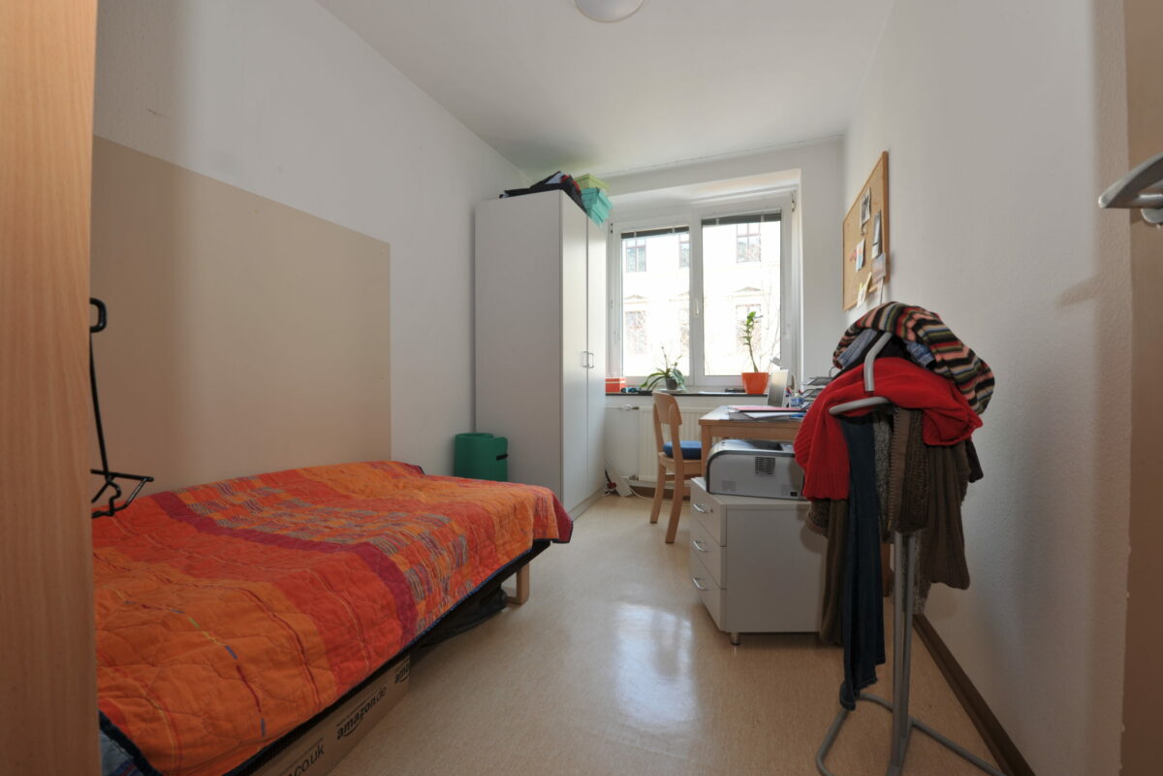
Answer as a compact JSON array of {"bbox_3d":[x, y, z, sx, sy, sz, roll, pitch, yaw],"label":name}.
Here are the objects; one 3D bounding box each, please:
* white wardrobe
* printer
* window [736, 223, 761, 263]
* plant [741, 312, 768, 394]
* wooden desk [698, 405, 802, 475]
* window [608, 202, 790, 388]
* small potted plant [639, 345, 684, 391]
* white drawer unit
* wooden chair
[{"bbox_3d":[-0.258,-0.202,3.405,0.645,2.140,0.900,0,1,21],"label":"white wardrobe"},{"bbox_3d":[0.699,0.307,1.817,0.360,0.180,0.335,0,1,17],"label":"printer"},{"bbox_3d":[7.603,-6.614,20.507,1.030,1.930,0.150,0,1,21],"label":"window"},{"bbox_3d":[1.283,-0.262,3.348,0.200,0.605,0.200,0,1,21],"label":"plant"},{"bbox_3d":[1.168,0.514,2.619,0.800,0.736,1.190,0,1,21],"label":"wooden desk"},{"bbox_3d":[0.941,-0.762,3.759,1.480,1.500,0.100,0,1,21],"label":"window"},{"bbox_3d":[0.656,-0.153,3.668,0.350,0.360,0.300,0,1,21],"label":"small potted plant"},{"bbox_3d":[0.728,0.649,1.777,0.500,0.503,0.405,0,1,-1],"label":"white drawer unit"},{"bbox_3d":[0.709,0.460,2.781,0.490,0.840,0.420,0,1,-5],"label":"wooden chair"}]

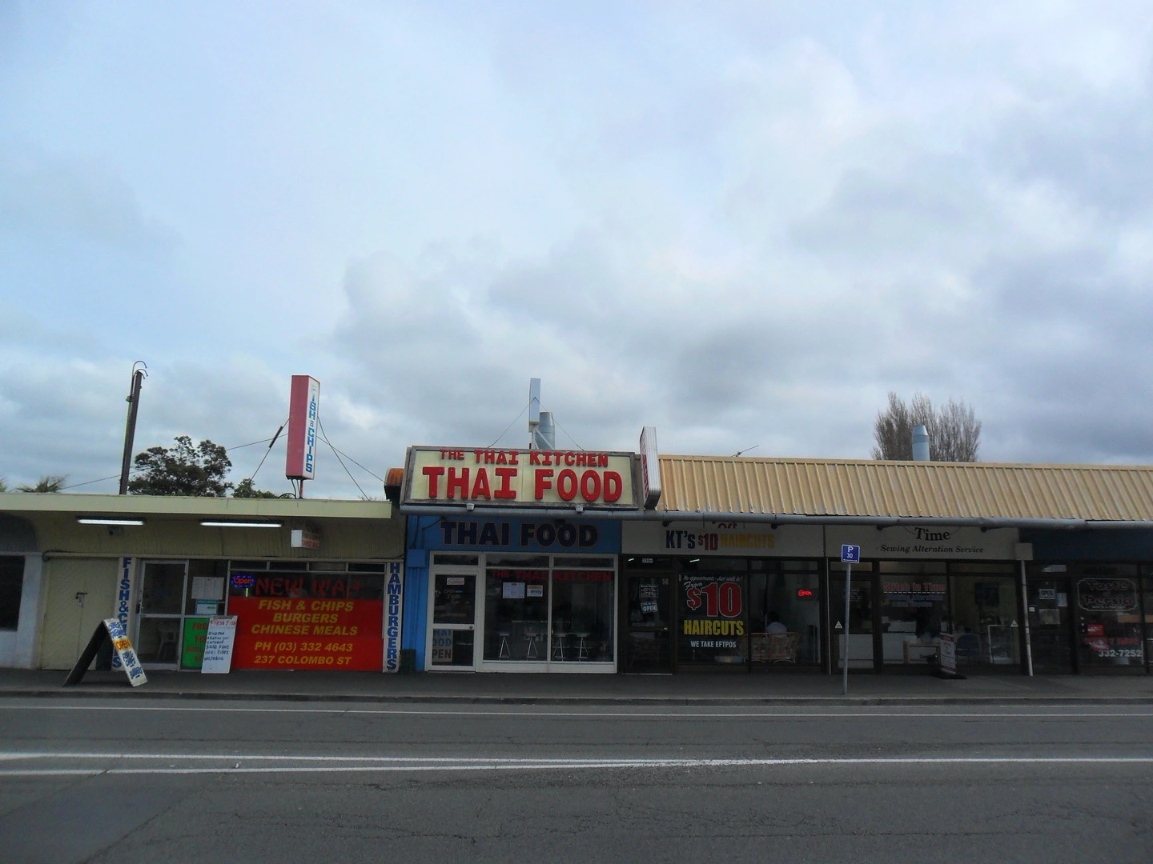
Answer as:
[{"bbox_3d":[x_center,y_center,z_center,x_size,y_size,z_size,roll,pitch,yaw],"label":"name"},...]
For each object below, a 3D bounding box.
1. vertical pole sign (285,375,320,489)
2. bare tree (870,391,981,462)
[{"bbox_3d":[-4.887,-0.062,16.100,0.300,1.790,0.660,1,-10,0],"label":"vertical pole sign"},{"bbox_3d":[19.872,4.233,50.253,6.273,12.715,5.646,1,-10,-3],"label":"bare tree"}]

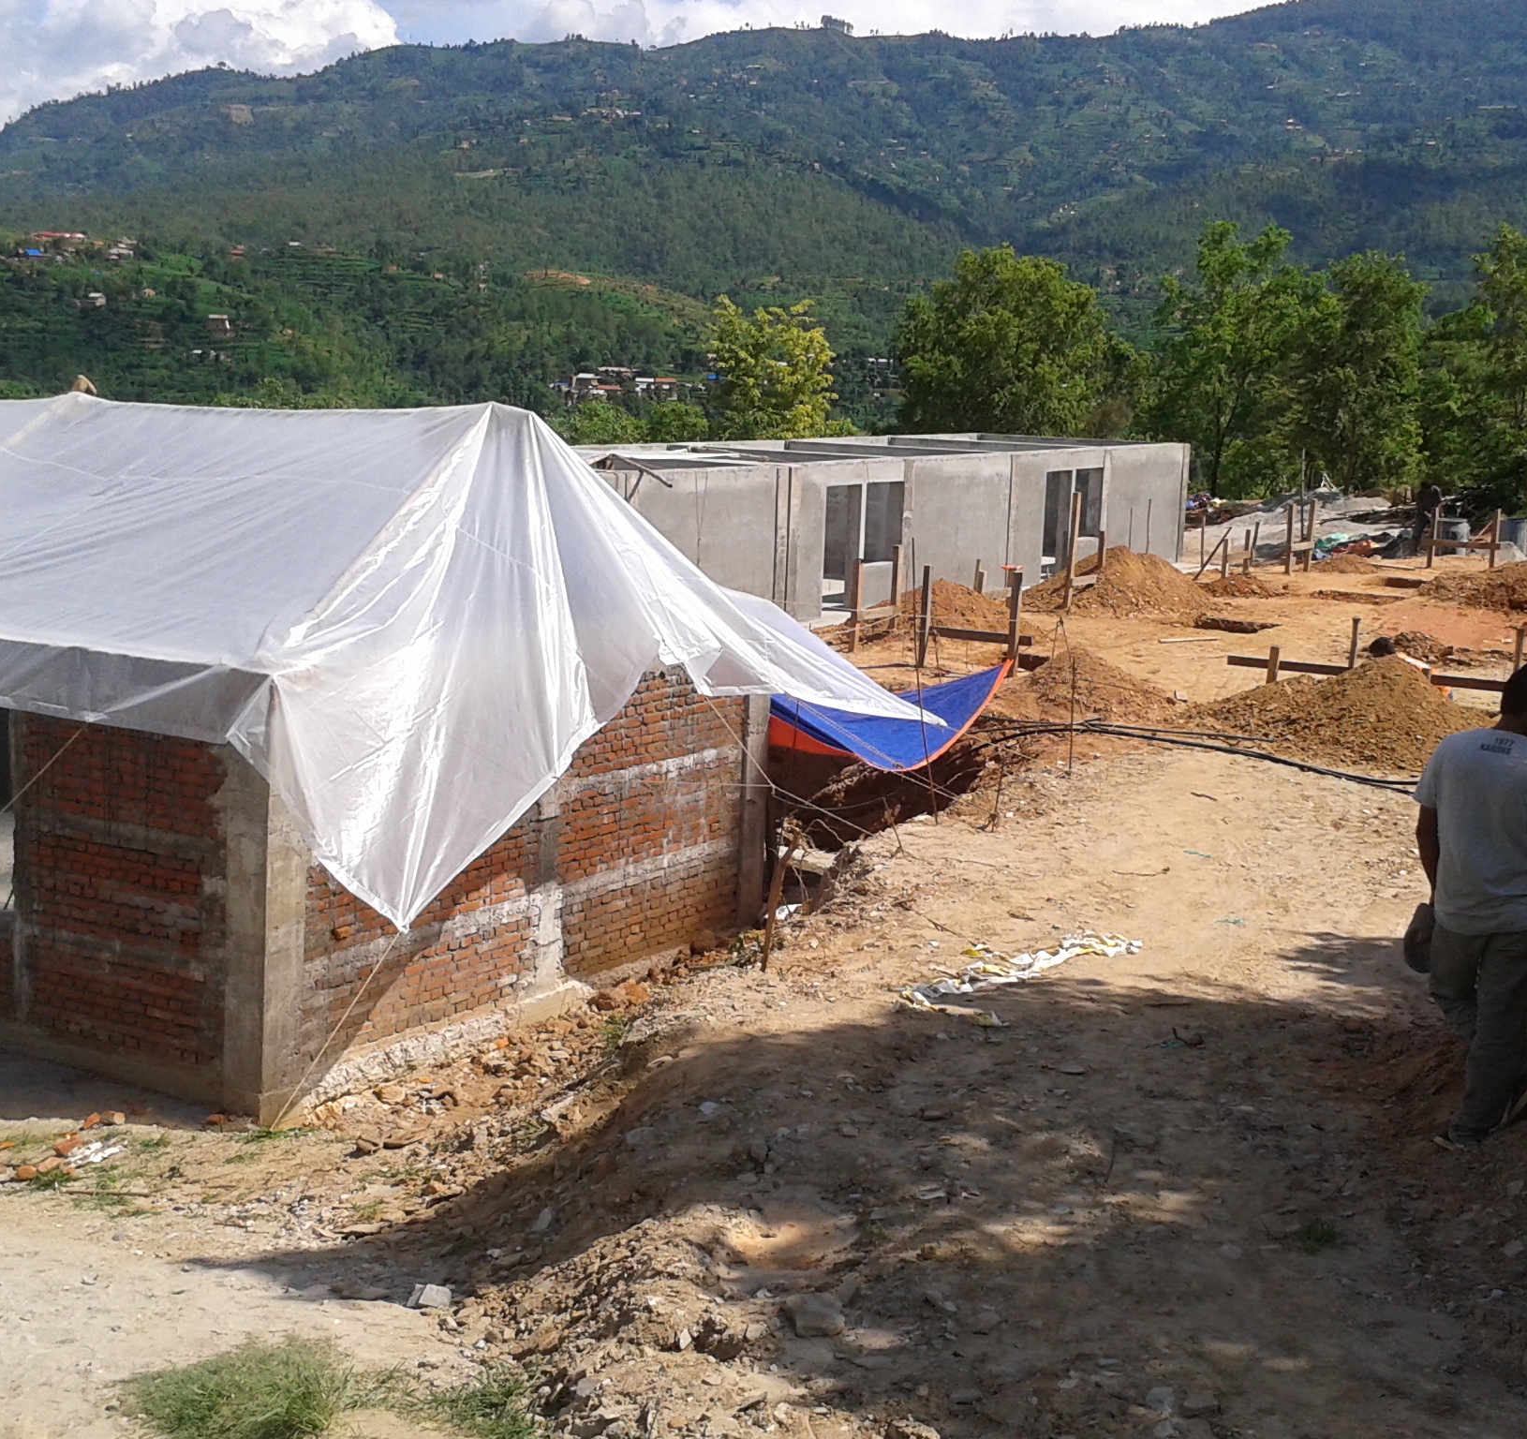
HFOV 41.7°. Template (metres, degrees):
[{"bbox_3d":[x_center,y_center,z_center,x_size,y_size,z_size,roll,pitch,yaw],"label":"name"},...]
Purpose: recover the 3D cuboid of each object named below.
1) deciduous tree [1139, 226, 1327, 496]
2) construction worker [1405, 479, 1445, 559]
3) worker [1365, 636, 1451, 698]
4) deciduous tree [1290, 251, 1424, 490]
[{"bbox_3d":[12.481,-9.484,53.000,5.000,7.300,4.600,7,11,26],"label":"deciduous tree"},{"bbox_3d":[13.566,-4.115,40.855,0.500,1.580,0.500,0,11,-10],"label":"construction worker"},{"bbox_3d":[5.540,-0.314,17.200,0.700,0.880,0.520,3,11,5],"label":"worker"},{"bbox_3d":[15.499,-9.130,53.000,4.000,6.700,3.900,7,11,26],"label":"deciduous tree"}]

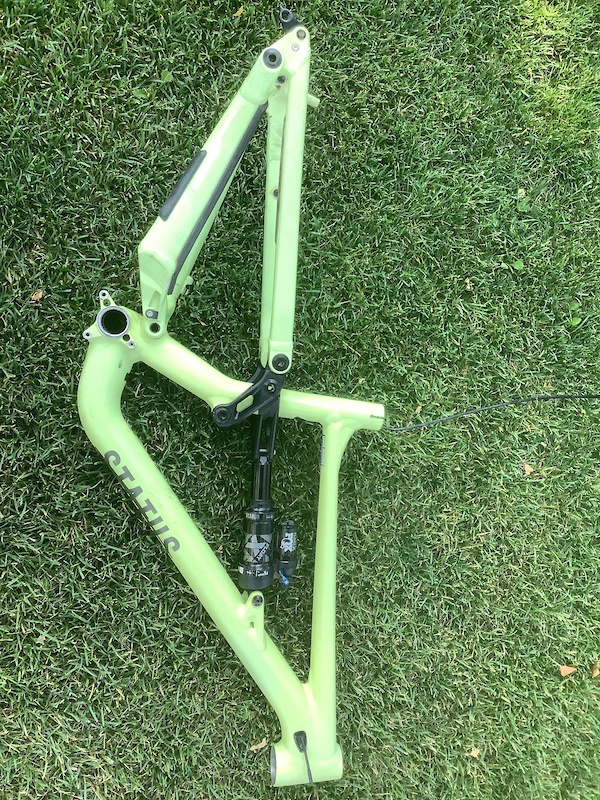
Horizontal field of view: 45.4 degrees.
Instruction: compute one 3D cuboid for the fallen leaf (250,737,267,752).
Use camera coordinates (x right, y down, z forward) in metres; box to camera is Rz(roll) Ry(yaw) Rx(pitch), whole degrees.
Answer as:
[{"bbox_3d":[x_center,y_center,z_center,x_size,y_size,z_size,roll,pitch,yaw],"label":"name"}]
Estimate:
[{"bbox_3d":[-0.063,0.527,1.095,0.031,0.007,0.012,-34,101,-7],"label":"fallen leaf"}]

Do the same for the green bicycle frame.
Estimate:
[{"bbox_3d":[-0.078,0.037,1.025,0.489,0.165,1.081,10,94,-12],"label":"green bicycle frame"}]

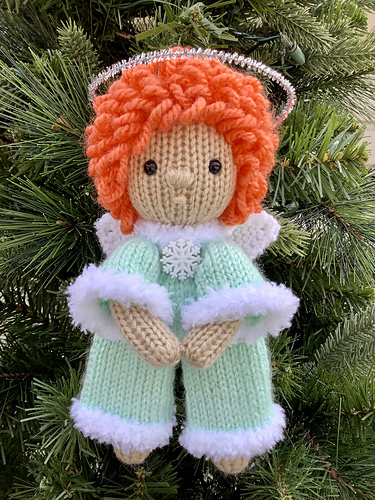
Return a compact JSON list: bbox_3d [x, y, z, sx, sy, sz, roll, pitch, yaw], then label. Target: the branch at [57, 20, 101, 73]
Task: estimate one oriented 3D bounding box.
[{"bbox_3d":[-0.077,-0.144,0.315,0.031,0.038,0.040,1,6,9],"label":"branch"}]

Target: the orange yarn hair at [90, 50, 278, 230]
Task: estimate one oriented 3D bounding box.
[{"bbox_3d":[-0.003,-0.061,0.250,0.104,0.098,0.085,0,6,3],"label":"orange yarn hair"}]

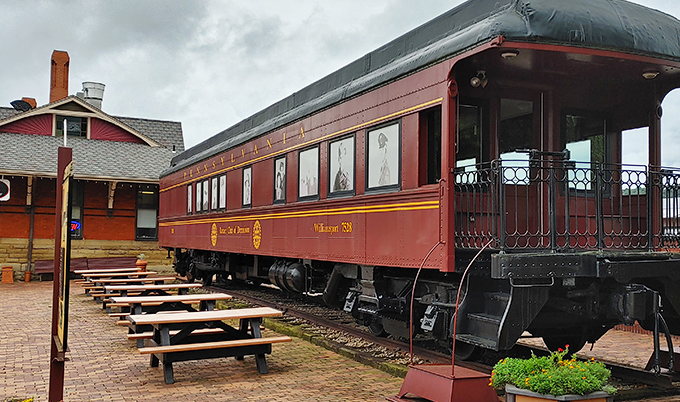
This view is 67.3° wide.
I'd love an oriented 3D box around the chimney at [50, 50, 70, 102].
[{"bbox_3d":[-13.355,-5.748,24.385,0.750,2.850,0.750,3,-5,-32],"label":"chimney"}]

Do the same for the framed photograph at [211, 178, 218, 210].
[{"bbox_3d":[-2.987,-0.165,12.173,0.050,0.794,0.561,3,-5,-32],"label":"framed photograph"}]

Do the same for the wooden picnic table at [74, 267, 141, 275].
[{"bbox_3d":[-6.991,2.416,15.449,1.830,0.715,1.270,3,-5,-29],"label":"wooden picnic table"}]

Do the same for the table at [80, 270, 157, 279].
[{"bbox_3d":[-5.831,2.286,13.574,1.830,0.715,1.270,3,-5,-29],"label":"table"}]

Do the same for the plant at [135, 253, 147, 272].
[{"bbox_3d":[-7.966,2.621,20.457,0.440,1.031,0.440,3,-5,-32],"label":"plant"}]

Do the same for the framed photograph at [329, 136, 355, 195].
[{"bbox_3d":[0.020,-0.496,7.340,0.050,0.811,0.714,3,-5,-32],"label":"framed photograph"}]

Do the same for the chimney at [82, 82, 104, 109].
[{"bbox_3d":[-11.452,-4.840,23.717,0.930,1.400,0.930,3,-5,-32],"label":"chimney"}]

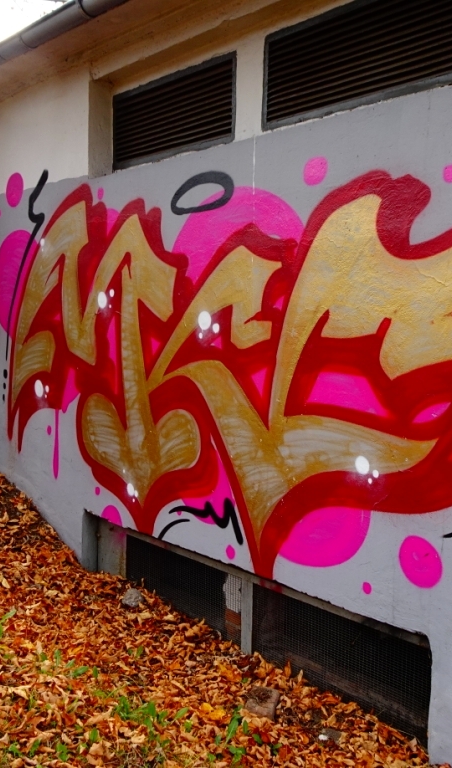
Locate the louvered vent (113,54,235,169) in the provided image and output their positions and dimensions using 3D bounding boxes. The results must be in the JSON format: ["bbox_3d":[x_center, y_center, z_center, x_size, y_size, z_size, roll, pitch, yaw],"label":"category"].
[{"bbox_3d":[-0.306,-1.494,3.993,0.070,0.458,1.066,-4,6,-44],"label":"louvered vent"}]

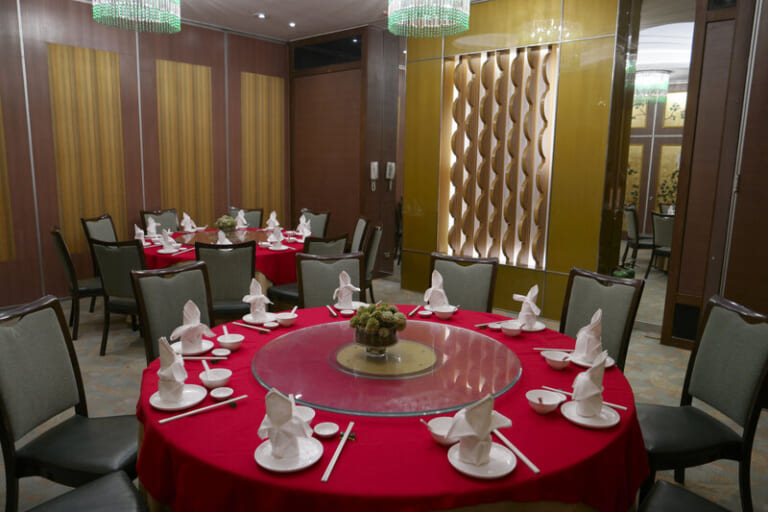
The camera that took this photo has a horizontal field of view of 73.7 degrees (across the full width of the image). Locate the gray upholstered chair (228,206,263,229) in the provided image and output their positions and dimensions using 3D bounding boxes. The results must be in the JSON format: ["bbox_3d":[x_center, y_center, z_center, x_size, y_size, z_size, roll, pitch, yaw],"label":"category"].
[{"bbox_3d":[-1.922,-0.146,6.946,0.470,0.930,0.580,1,9,-4],"label":"gray upholstered chair"}]

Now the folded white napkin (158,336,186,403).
[{"bbox_3d":[-0.672,0.350,1.613,0.085,0.197,0.125,-4,11,-31],"label":"folded white napkin"}]

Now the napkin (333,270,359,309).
[{"bbox_3d":[-0.216,0.177,2.853,0.140,0.190,0.105,-2,10,-16],"label":"napkin"}]

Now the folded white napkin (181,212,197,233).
[{"bbox_3d":[-2.253,-0.387,5.905,0.110,0.200,0.155,9,12,41],"label":"folded white napkin"}]

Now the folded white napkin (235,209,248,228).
[{"bbox_3d":[-1.787,-0.436,6.422,0.150,0.205,0.110,0,9,-5],"label":"folded white napkin"}]

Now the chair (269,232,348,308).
[{"bbox_3d":[-0.656,0.272,4.398,0.450,0.950,0.570,-8,13,-43],"label":"chair"}]

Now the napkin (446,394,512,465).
[{"bbox_3d":[0.247,0.433,1.341,0.150,0.185,0.110,-2,10,-18],"label":"napkin"}]

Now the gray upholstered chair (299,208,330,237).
[{"bbox_3d":[-1.055,-0.071,6.706,0.460,0.960,0.580,6,10,28],"label":"gray upholstered chair"}]

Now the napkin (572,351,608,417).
[{"bbox_3d":[0.652,0.391,1.614,0.105,0.195,0.140,7,11,35],"label":"napkin"}]

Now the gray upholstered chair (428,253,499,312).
[{"bbox_3d":[0.422,0.518,3.227,0.460,0.960,0.580,5,10,23],"label":"gray upholstered chair"}]

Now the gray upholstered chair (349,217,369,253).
[{"bbox_3d":[-0.479,0.074,5.870,0.580,0.960,0.460,-1,10,-15],"label":"gray upholstered chair"}]

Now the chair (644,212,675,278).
[{"bbox_3d":[4.163,-0.117,7.317,0.570,0.950,0.450,-5,11,-32],"label":"chair"}]

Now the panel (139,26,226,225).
[{"bbox_3d":[-2.445,-1.193,6.402,1.065,3.100,0.060,-8,13,-42],"label":"panel"}]

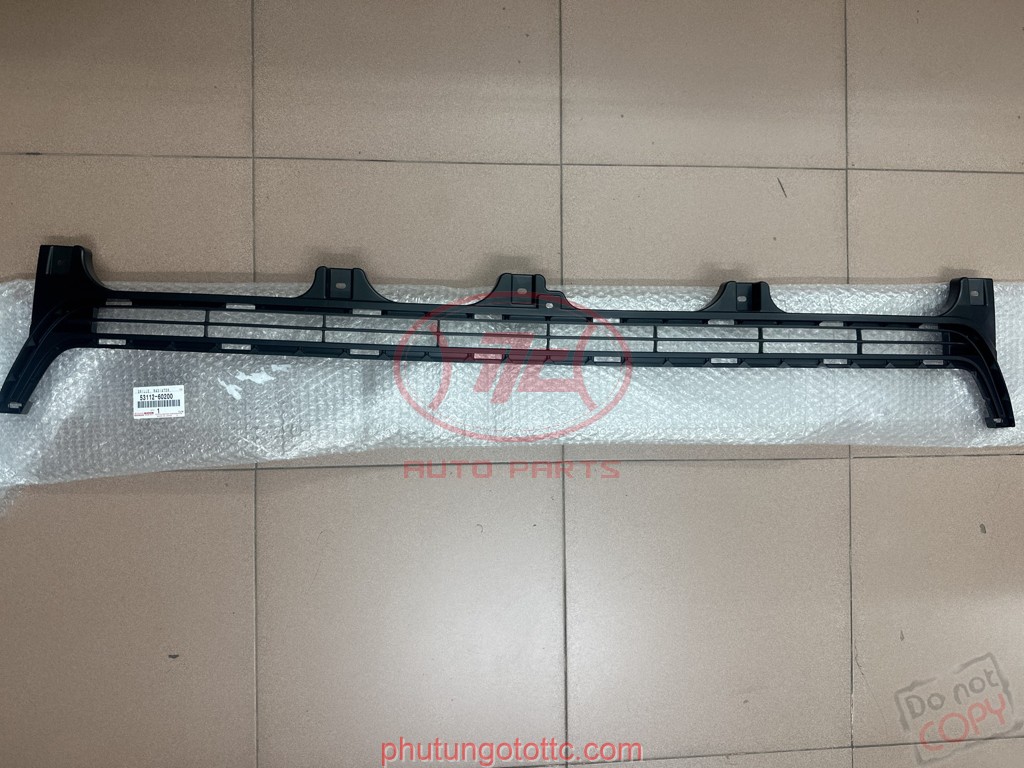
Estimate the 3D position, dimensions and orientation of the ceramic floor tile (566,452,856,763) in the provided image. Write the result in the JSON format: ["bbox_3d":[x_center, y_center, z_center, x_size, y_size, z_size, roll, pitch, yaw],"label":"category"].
[{"bbox_3d":[0.270,0.304,0.969,0.398,0.010,0.398,0,90,-5],"label":"ceramic floor tile"}]

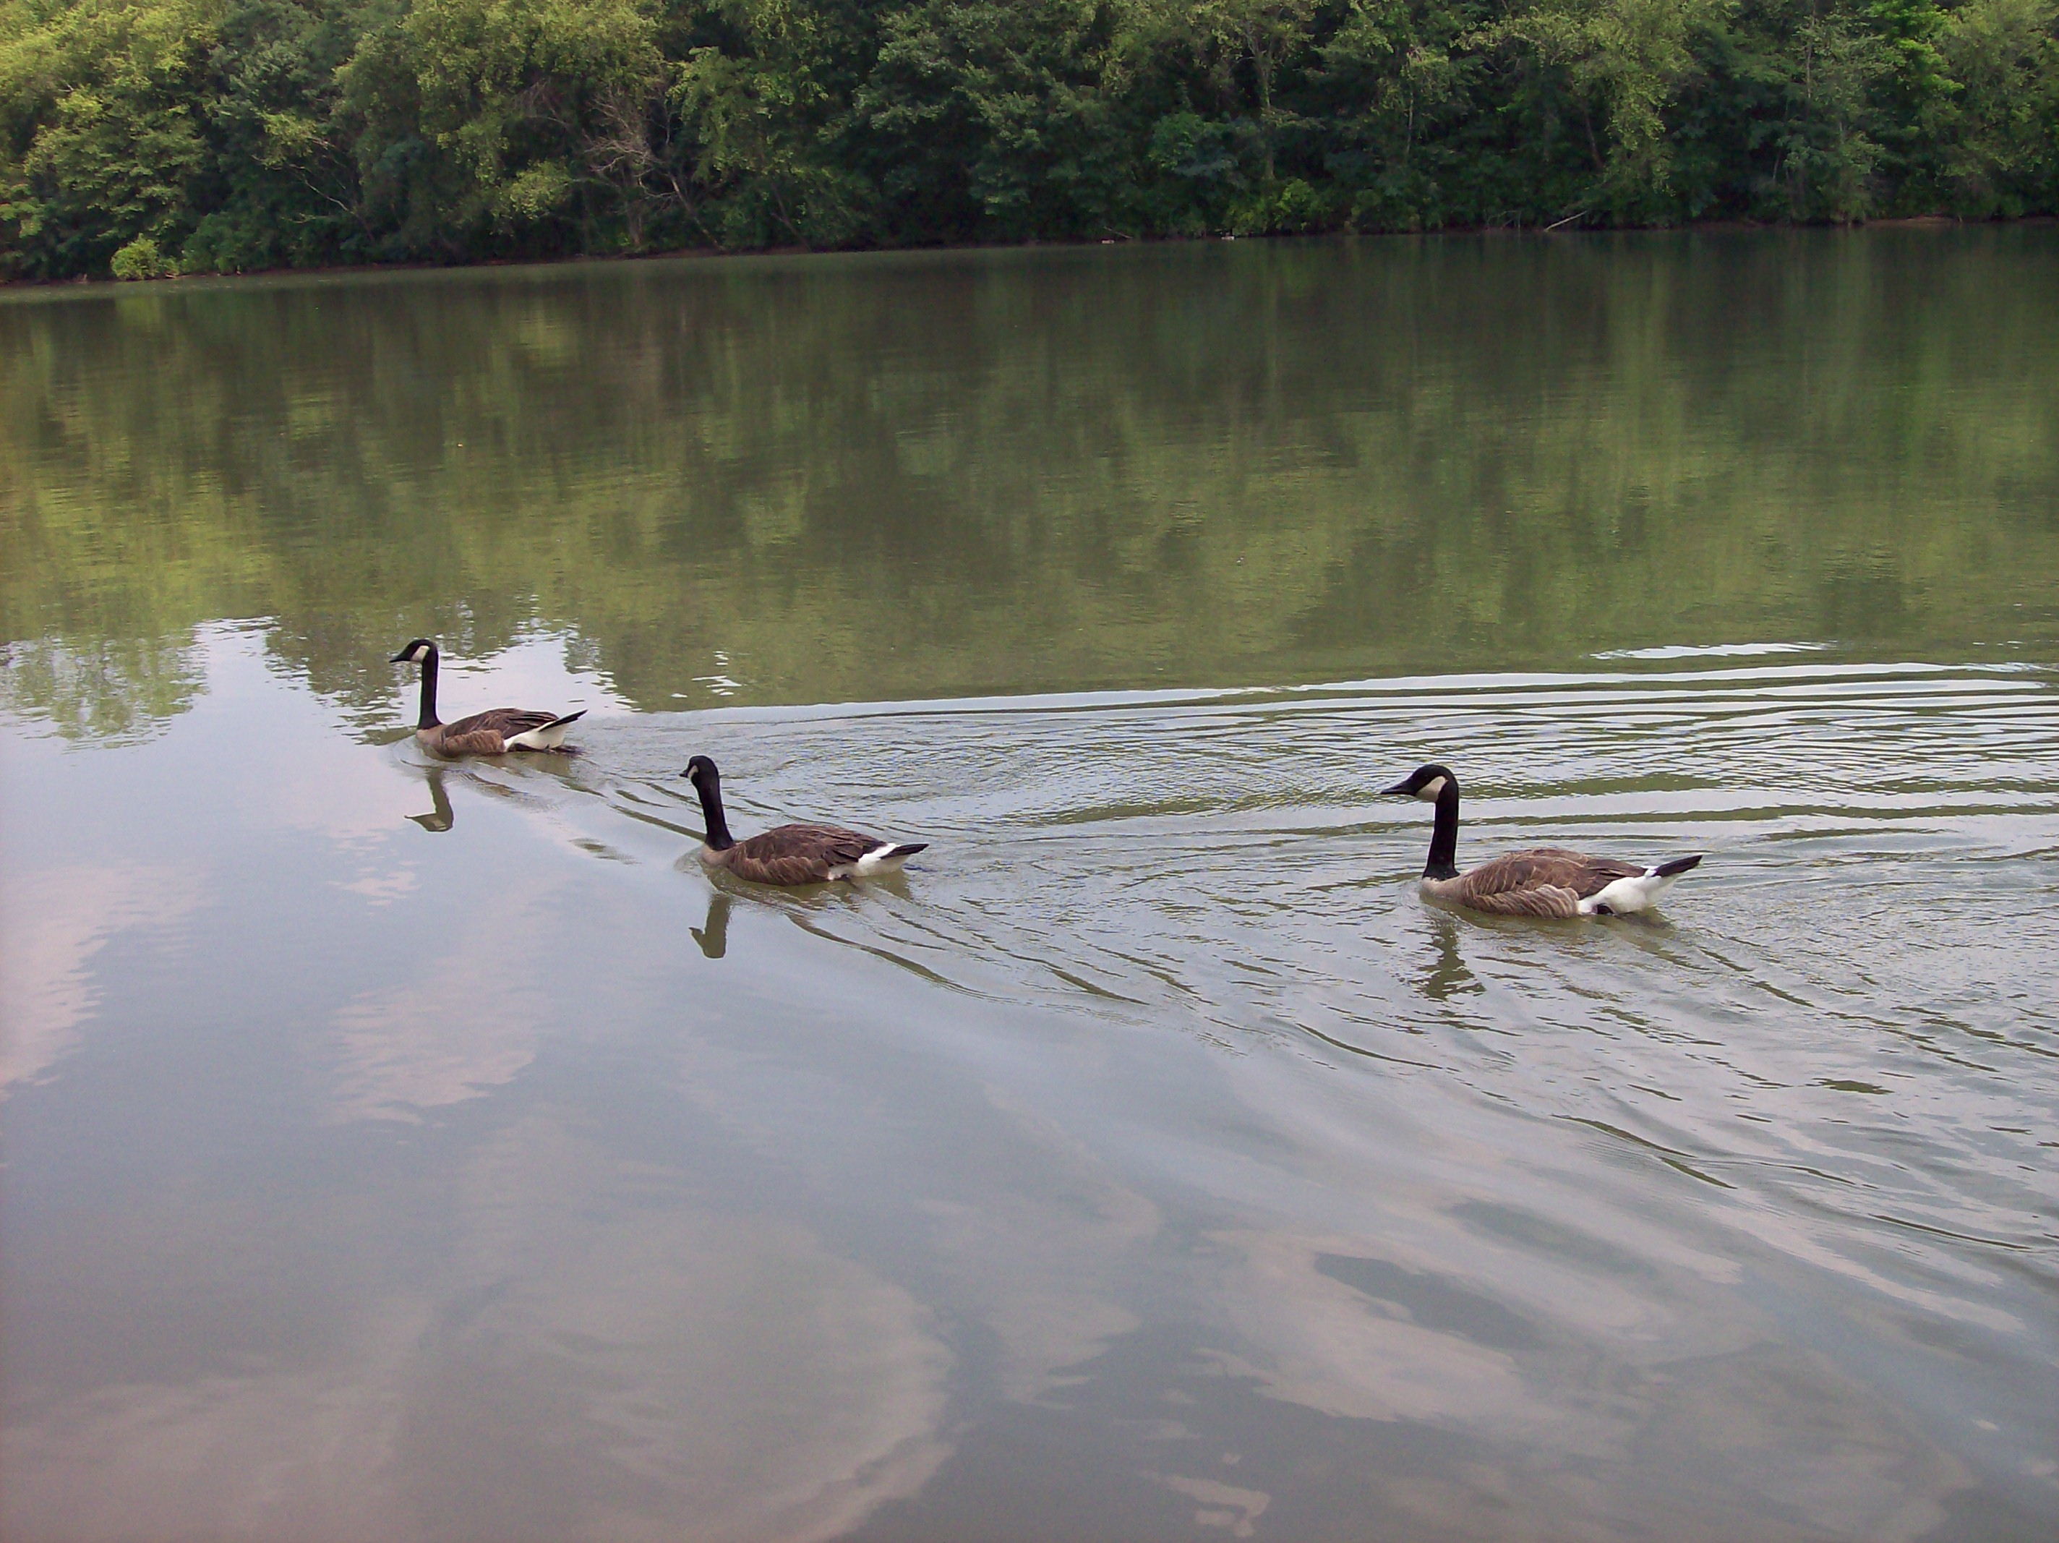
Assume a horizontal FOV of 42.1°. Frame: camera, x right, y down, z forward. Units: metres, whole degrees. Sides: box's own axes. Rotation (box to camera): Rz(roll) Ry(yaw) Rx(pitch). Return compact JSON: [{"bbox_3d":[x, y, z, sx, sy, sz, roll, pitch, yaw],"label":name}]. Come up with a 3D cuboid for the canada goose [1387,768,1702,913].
[{"bbox_3d":[1.155,0.166,6.033,0.711,0.374,0.243,0,12,9],"label":"canada goose"}]

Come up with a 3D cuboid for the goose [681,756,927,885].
[{"bbox_3d":[-0.551,0.129,6.541,0.630,0.334,0.227,2,13,16],"label":"goose"}]

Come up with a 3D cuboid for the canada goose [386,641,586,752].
[{"bbox_3d":[-1.652,-0.211,8.192,0.663,0.375,0.234,3,13,20],"label":"canada goose"}]

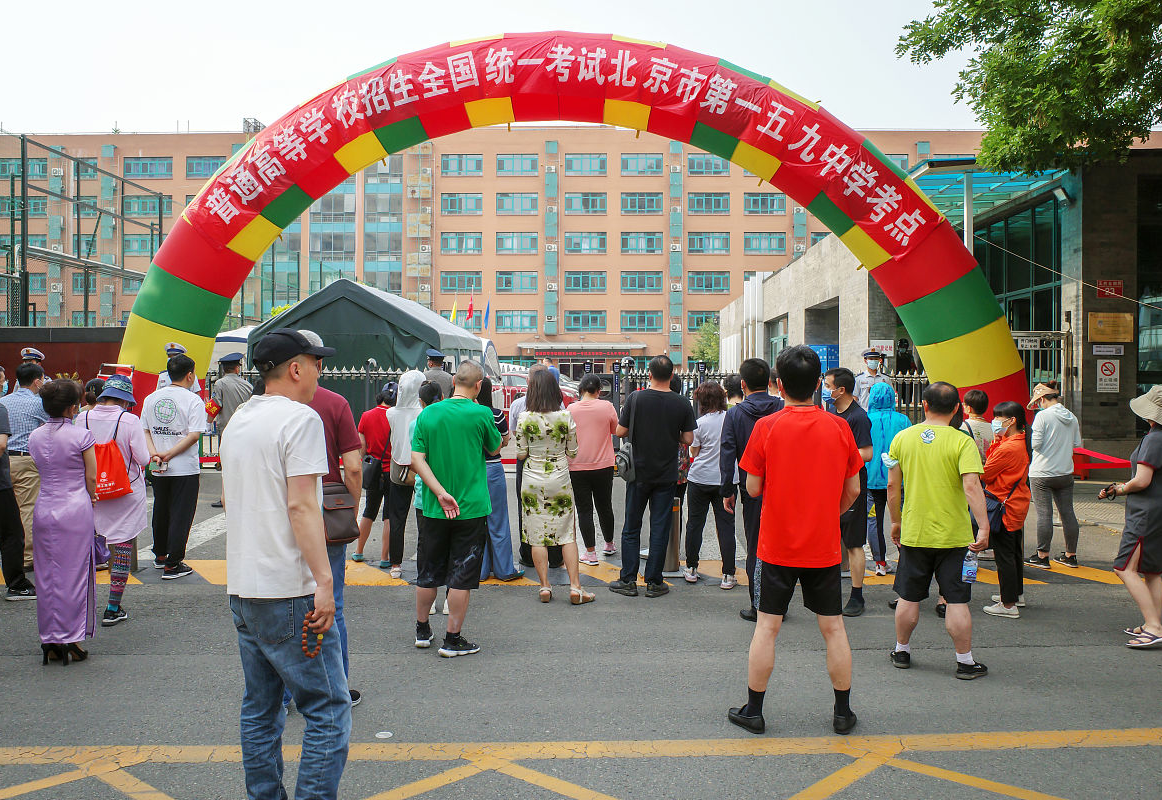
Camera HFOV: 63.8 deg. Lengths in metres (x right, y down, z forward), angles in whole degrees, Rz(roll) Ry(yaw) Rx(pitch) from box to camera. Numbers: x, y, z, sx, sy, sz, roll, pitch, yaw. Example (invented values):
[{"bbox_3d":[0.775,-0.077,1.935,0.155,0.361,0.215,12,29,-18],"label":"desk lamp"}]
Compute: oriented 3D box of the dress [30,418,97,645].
[{"bbox_3d":[-2.942,0.741,5.262,0.390,1.276,0.290,0,2,5],"label":"dress"}]

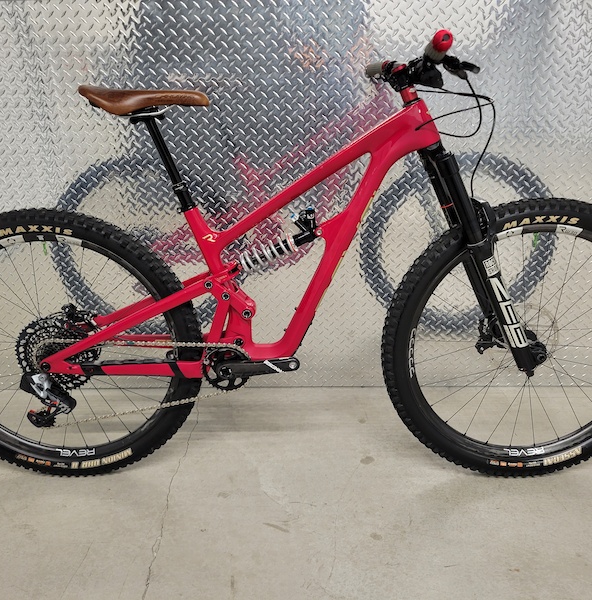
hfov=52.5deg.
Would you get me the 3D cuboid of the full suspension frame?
[{"bbox_3d":[-0.021,-0.138,1.449,1.227,0.662,0.190,-1,19,1],"label":"full suspension frame"}]

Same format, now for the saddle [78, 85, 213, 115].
[{"bbox_3d":[-0.334,-0.448,1.349,0.282,0.065,0.144,-1,19,1],"label":"saddle"}]

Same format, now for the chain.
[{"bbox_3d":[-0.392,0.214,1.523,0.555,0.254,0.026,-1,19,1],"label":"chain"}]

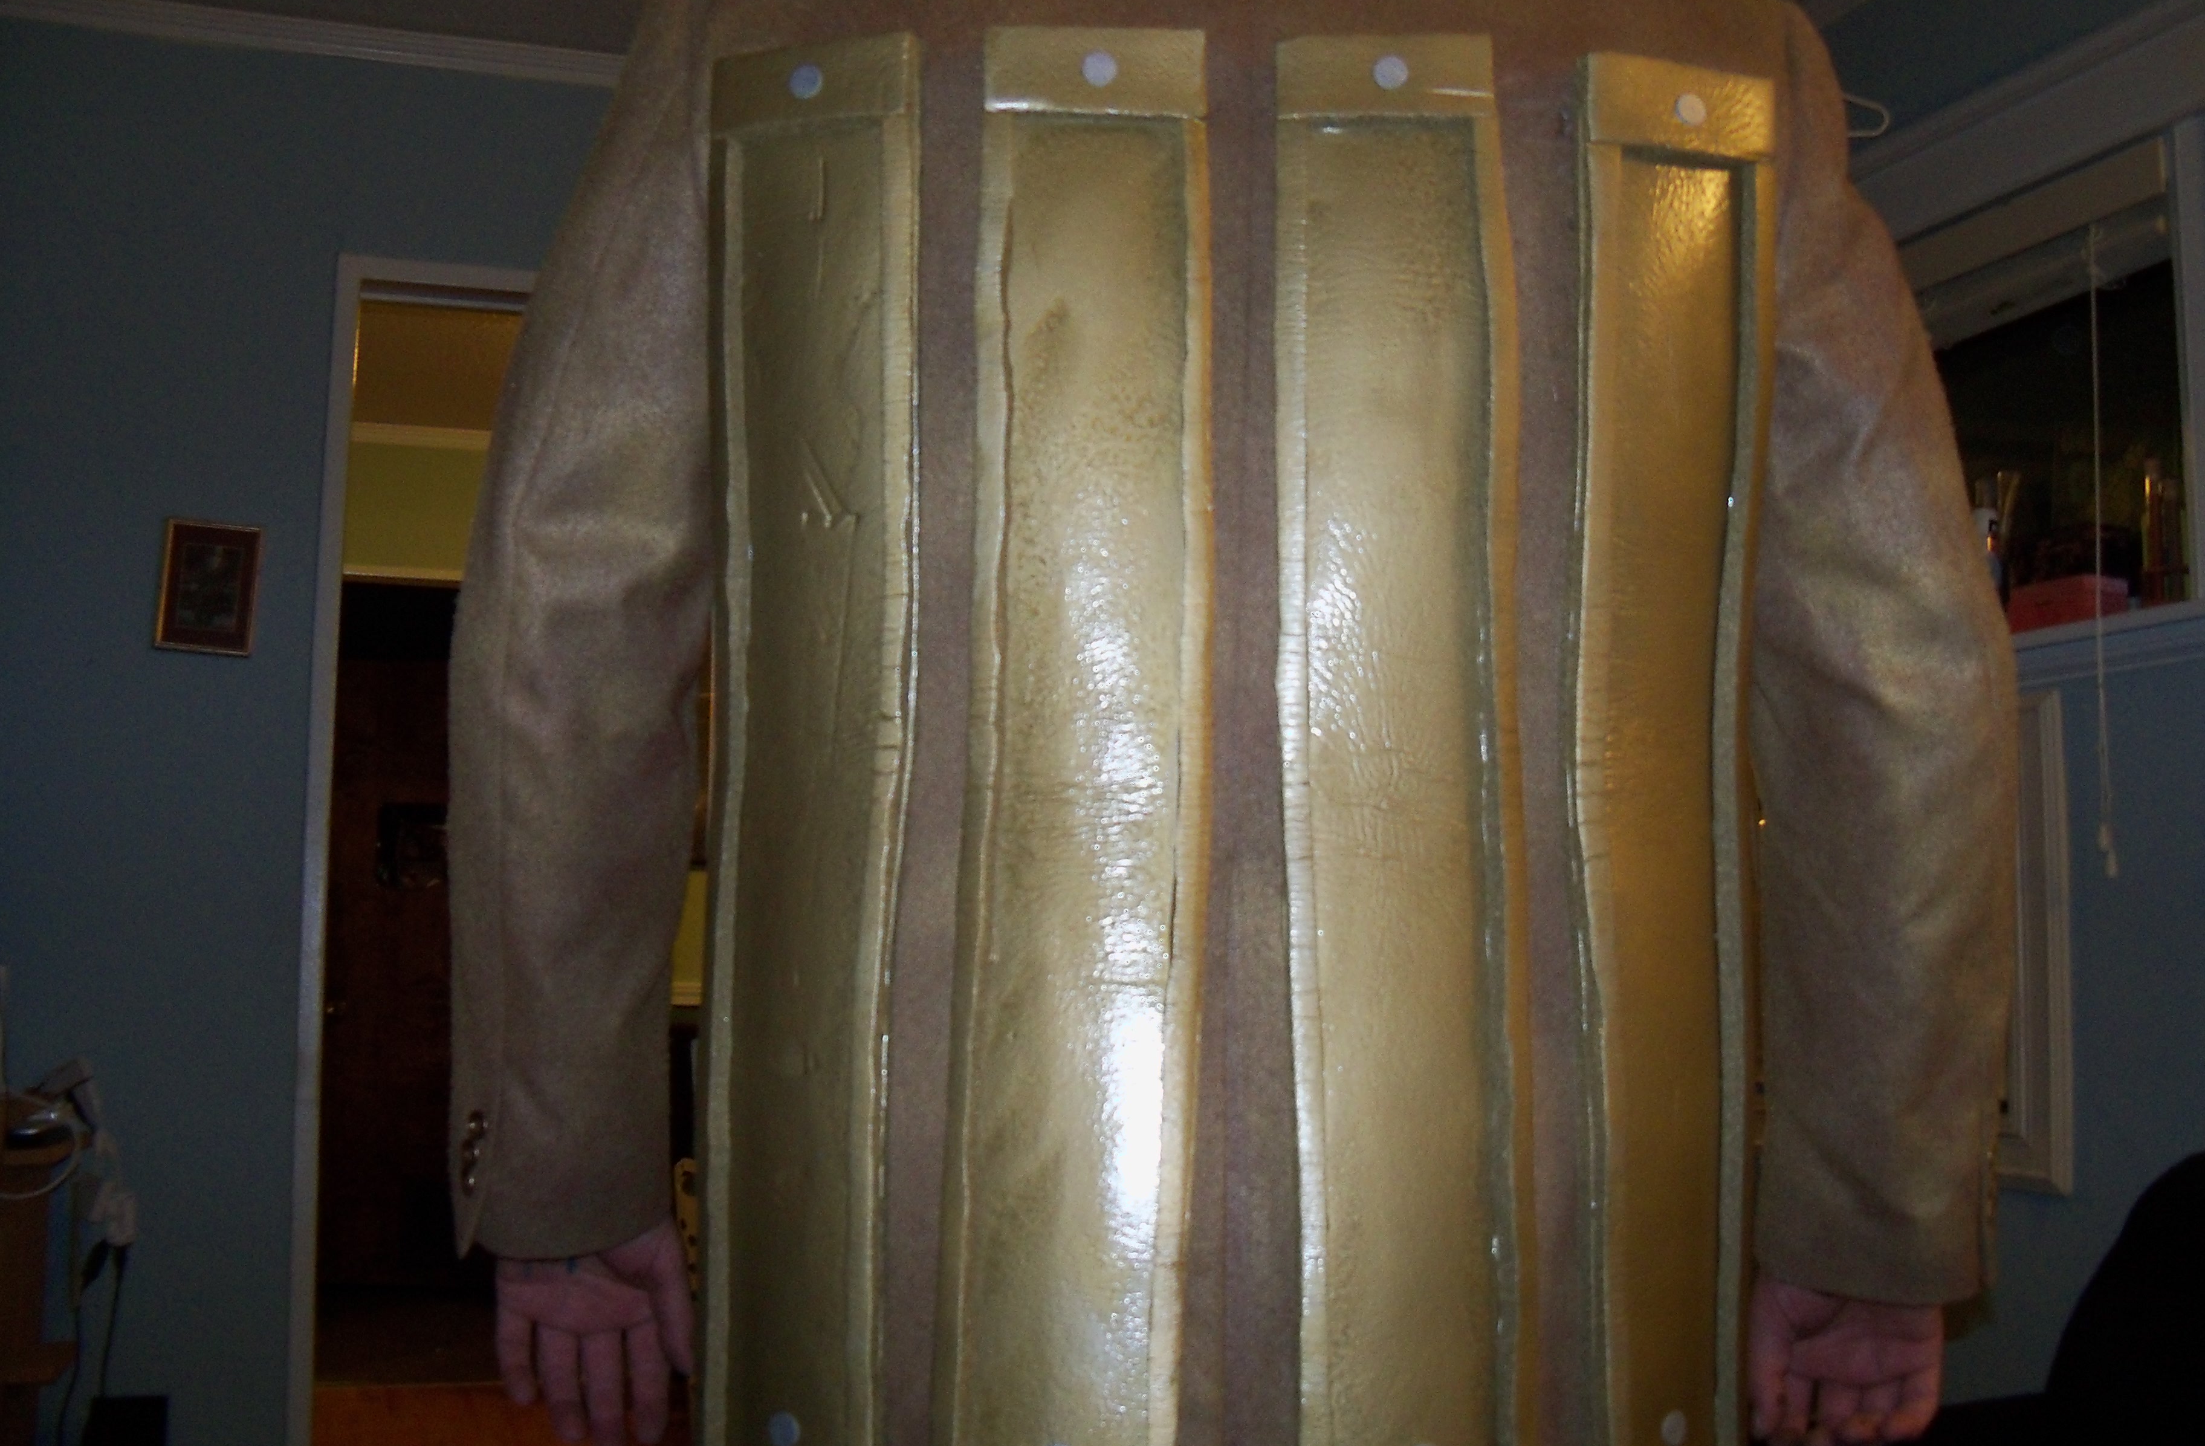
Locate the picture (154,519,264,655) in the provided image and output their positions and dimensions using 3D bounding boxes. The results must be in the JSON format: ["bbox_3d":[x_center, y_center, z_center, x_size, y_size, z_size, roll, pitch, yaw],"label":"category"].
[{"bbox_3d":[-1.344,-0.202,3.359,0.131,0.194,0.018,6,-7,-19],"label":"picture"}]

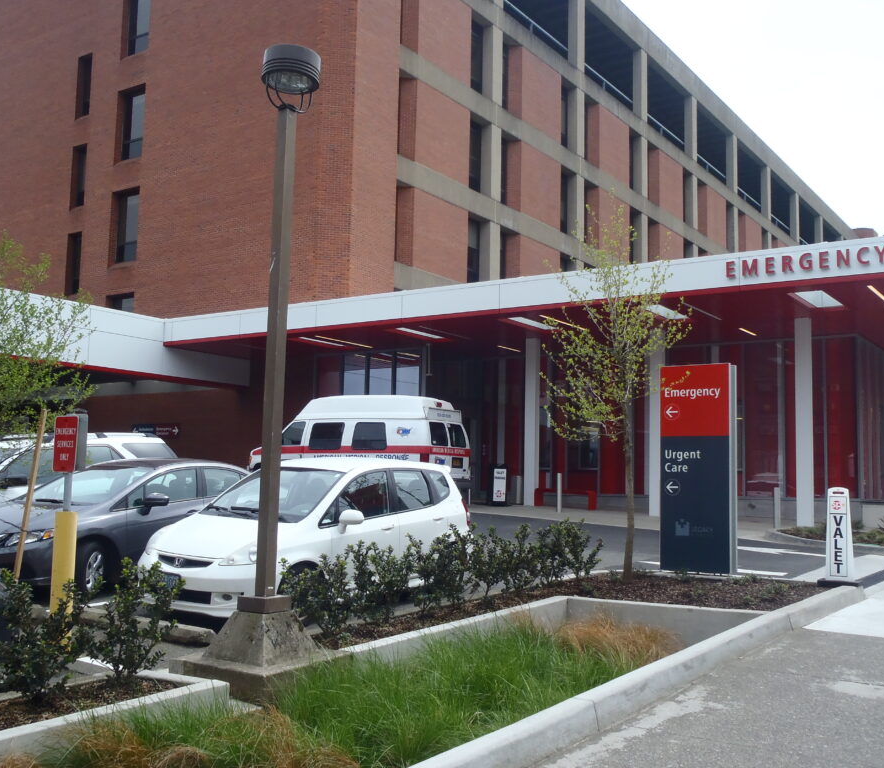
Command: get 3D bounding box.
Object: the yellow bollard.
[{"bbox_3d":[-3.047,1.600,8.150,0.173,1.120,0.173,-3,-7,34],"label":"yellow bollard"}]

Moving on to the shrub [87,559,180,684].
[{"bbox_3d":[-2.060,1.575,6.710,0.560,0.810,0.580,-3,-7,34],"label":"shrub"}]

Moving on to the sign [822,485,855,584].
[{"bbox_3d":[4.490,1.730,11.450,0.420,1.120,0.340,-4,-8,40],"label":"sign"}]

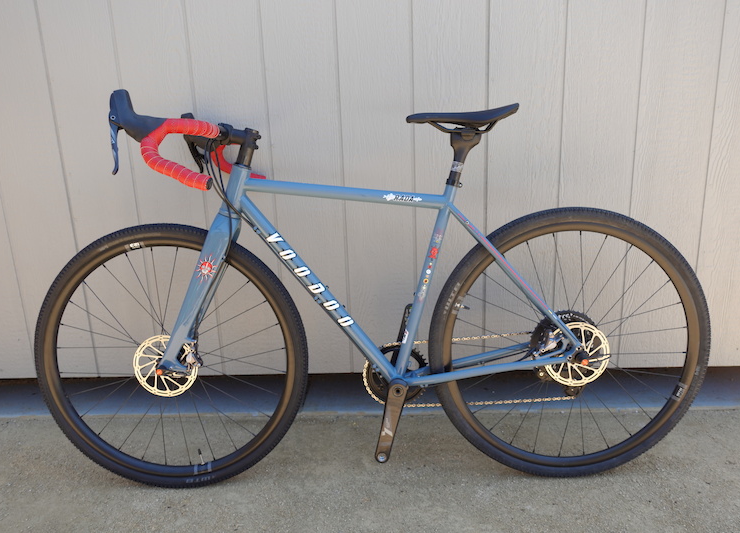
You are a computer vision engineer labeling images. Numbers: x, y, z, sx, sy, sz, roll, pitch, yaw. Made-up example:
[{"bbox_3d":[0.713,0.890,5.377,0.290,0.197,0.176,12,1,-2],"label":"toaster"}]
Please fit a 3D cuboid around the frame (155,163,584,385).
[{"bbox_3d":[-0.015,0.029,1.319,1.037,0.584,0.156,-2,9,1],"label":"frame"}]

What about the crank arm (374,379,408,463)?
[{"bbox_3d":[0.050,0.380,1.312,0.042,0.214,0.033,13,9,-1],"label":"crank arm"}]

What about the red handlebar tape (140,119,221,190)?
[{"bbox_3d":[-0.379,-0.234,1.129,0.150,0.152,0.219,-2,9,1],"label":"red handlebar tape"}]

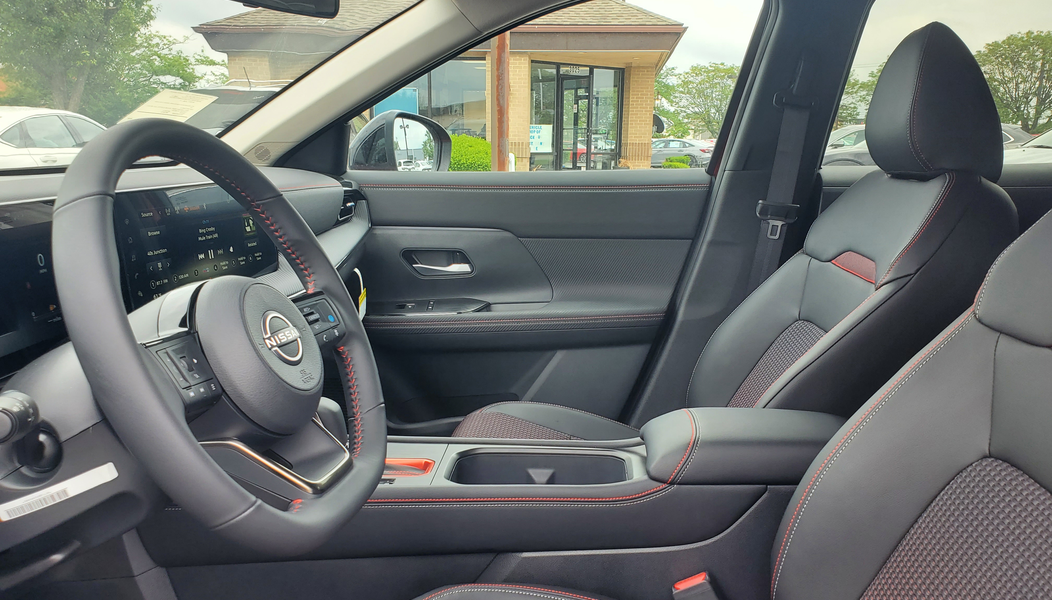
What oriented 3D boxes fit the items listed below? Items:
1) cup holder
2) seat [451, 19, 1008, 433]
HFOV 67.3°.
[{"bbox_3d":[0.020,0.252,1.026,0.220,0.080,0.120,1,11,5],"label":"cup holder"},{"bbox_3d":[0.281,0.081,1.338,0.860,1.040,0.520,1,11,5],"label":"seat"}]

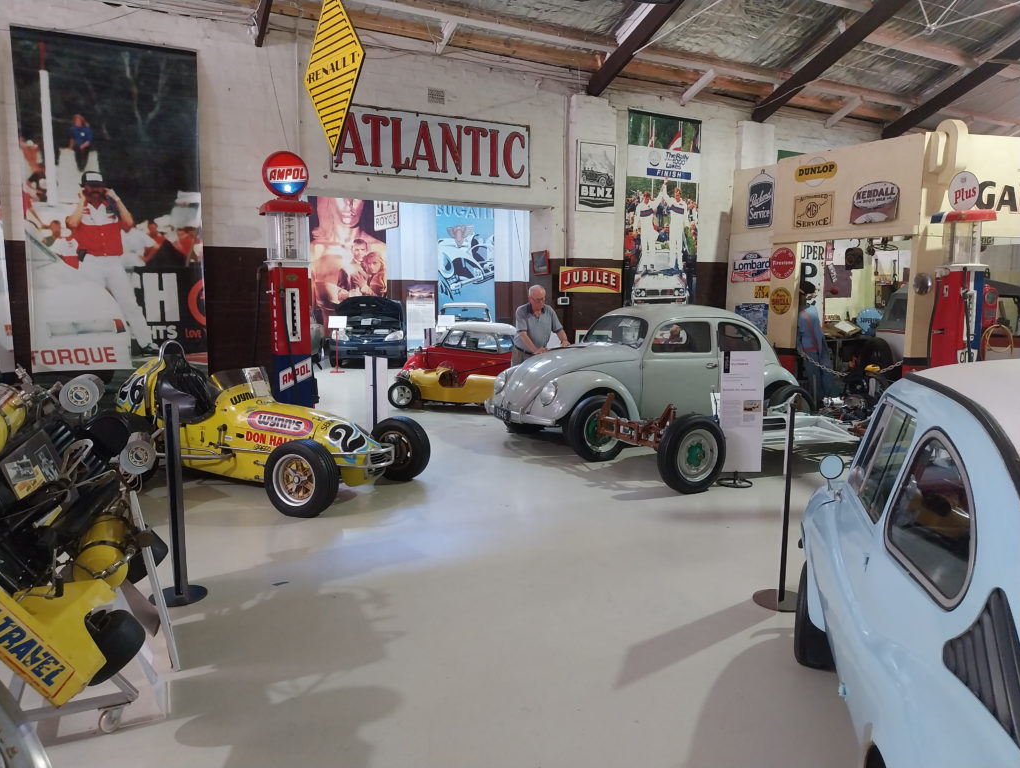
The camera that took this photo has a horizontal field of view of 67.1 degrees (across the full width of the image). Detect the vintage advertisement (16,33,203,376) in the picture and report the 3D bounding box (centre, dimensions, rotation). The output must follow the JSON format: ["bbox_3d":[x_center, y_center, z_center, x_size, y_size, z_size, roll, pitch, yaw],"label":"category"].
[{"bbox_3d":[-3.775,-1.678,7.370,1.544,3.101,0.030,-3,8,-27],"label":"vintage advertisement"}]

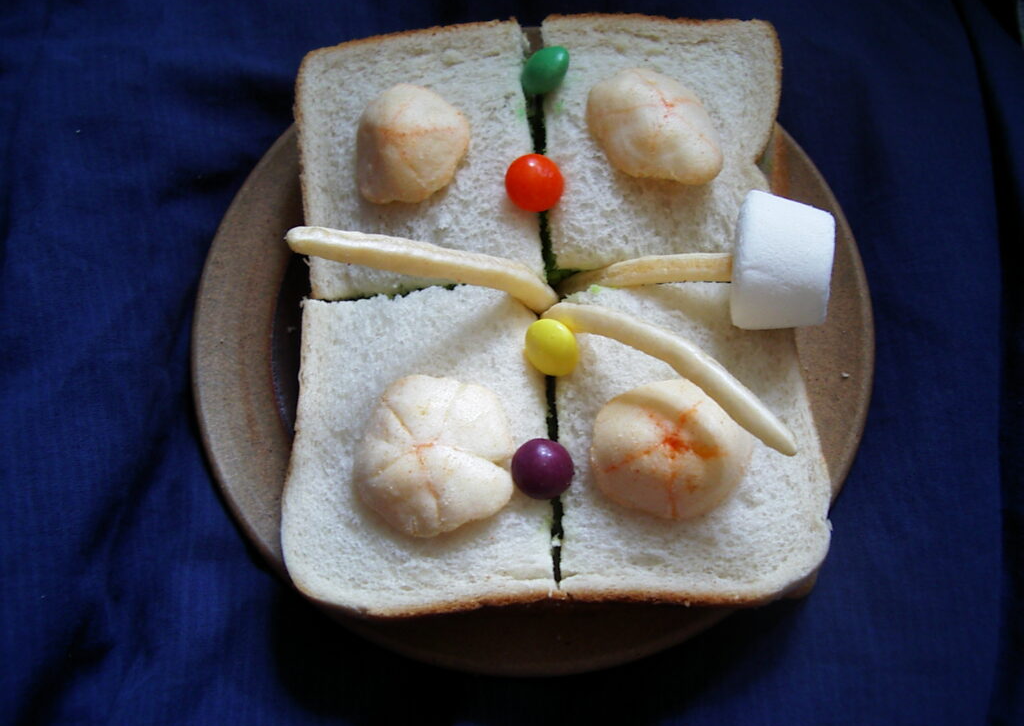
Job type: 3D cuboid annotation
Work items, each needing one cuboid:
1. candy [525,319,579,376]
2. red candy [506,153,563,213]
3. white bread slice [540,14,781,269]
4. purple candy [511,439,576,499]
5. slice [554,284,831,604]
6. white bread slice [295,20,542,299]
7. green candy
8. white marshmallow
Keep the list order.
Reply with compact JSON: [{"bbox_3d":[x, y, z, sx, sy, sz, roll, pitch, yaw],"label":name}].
[{"bbox_3d":[0.008,-0.003,0.240,0.013,0.009,0.013,-8,98,24],"label":"candy"},{"bbox_3d":[0.005,-0.040,0.251,0.013,0.009,0.013,-1,74,2],"label":"red candy"},{"bbox_3d":[0.037,-0.049,0.264,0.055,0.014,0.066,-1,74,2],"label":"white bread slice"},{"bbox_3d":[0.006,0.022,0.233,0.013,0.009,0.013,-1,74,2],"label":"purple candy"},{"bbox_3d":[0.037,0.018,0.245,0.056,0.014,0.069,-1,74,2],"label":"slice"},{"bbox_3d":[-0.020,-0.047,0.267,0.056,0.014,0.067,-1,74,2],"label":"white bread slice"},{"bbox_3d":[0.008,-0.067,0.259,0.013,0.013,0.009,-44,105,0],"label":"green candy"},{"bbox_3d":[0.057,-0.021,0.235,0.021,0.028,0.028,5,74,-7],"label":"white marshmallow"}]

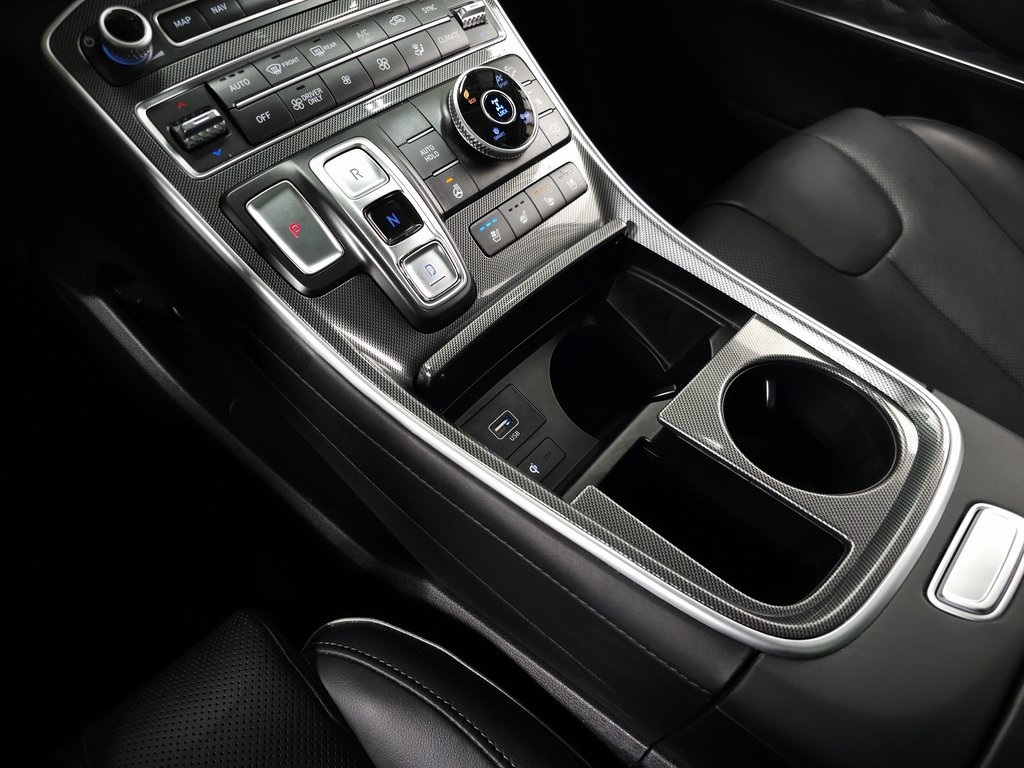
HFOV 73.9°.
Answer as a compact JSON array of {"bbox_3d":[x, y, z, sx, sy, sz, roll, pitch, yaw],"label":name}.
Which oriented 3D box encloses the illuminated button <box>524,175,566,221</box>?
[{"bbox_3d":[0.019,-0.110,0.408,0.024,0.006,0.020,-39,95,-31],"label":"illuminated button"}]

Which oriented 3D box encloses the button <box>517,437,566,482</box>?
[{"bbox_3d":[0.017,0.043,0.376,0.015,0.005,0.025,45,58,9],"label":"button"}]

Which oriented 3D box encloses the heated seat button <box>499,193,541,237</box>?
[{"bbox_3d":[0.004,-0.097,0.396,0.023,0.006,0.021,-39,95,-31],"label":"heated seat button"}]

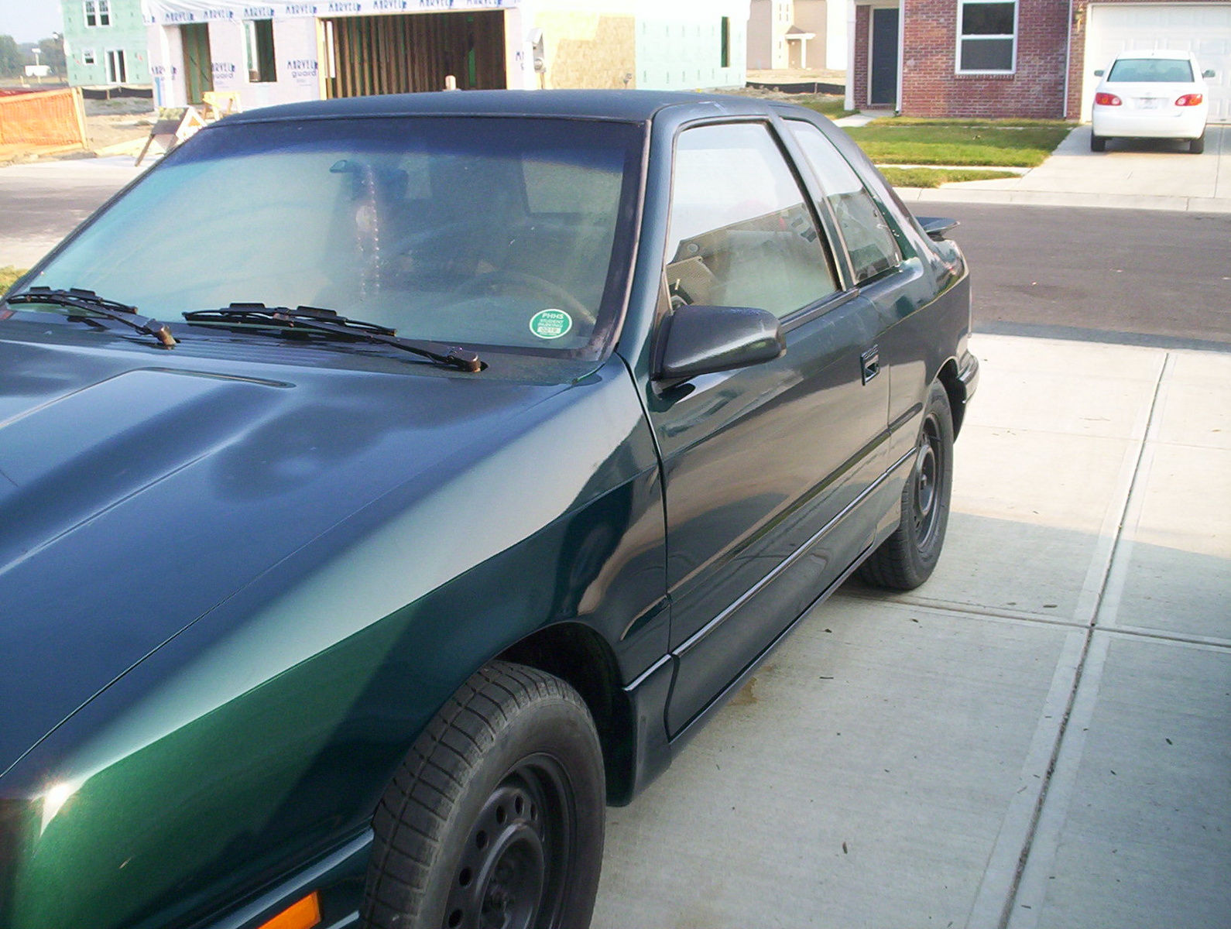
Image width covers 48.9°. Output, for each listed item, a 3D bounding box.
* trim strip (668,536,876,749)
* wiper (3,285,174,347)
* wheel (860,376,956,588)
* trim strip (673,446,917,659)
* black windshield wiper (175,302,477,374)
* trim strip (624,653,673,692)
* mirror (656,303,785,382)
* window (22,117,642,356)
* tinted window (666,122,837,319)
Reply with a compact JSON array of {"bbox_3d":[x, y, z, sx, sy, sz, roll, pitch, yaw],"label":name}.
[{"bbox_3d":[0.359,0.316,2.739,0.020,0.028,1.310,6,15,24],"label":"trim strip"},{"bbox_3d":[-0.999,-0.282,2.574,0.620,0.065,0.100,14,19,38],"label":"wiper"},{"bbox_3d":[0.831,0.046,3.969,0.195,0.607,0.607,6,15,24],"label":"wheel"},{"bbox_3d":[0.438,0.127,2.831,0.020,0.022,1.660,6,15,24],"label":"trim strip"},{"bbox_3d":[-0.498,-0.226,2.334,0.720,0.065,0.100,12,18,32],"label":"black windshield wiper"},{"bbox_3d":[0.054,0.308,2.049,0.015,0.020,0.175,6,15,24],"label":"trim strip"},{"bbox_3d":[0.191,-0.203,2.217,0.190,0.130,0.160,6,15,24],"label":"mirror"},{"bbox_3d":[-0.540,-0.474,2.591,1.340,0.090,0.610,6,55,24],"label":"window"},{"bbox_3d":[0.241,-0.463,2.670,0.040,0.410,0.880,-20,3,28],"label":"tinted window"}]

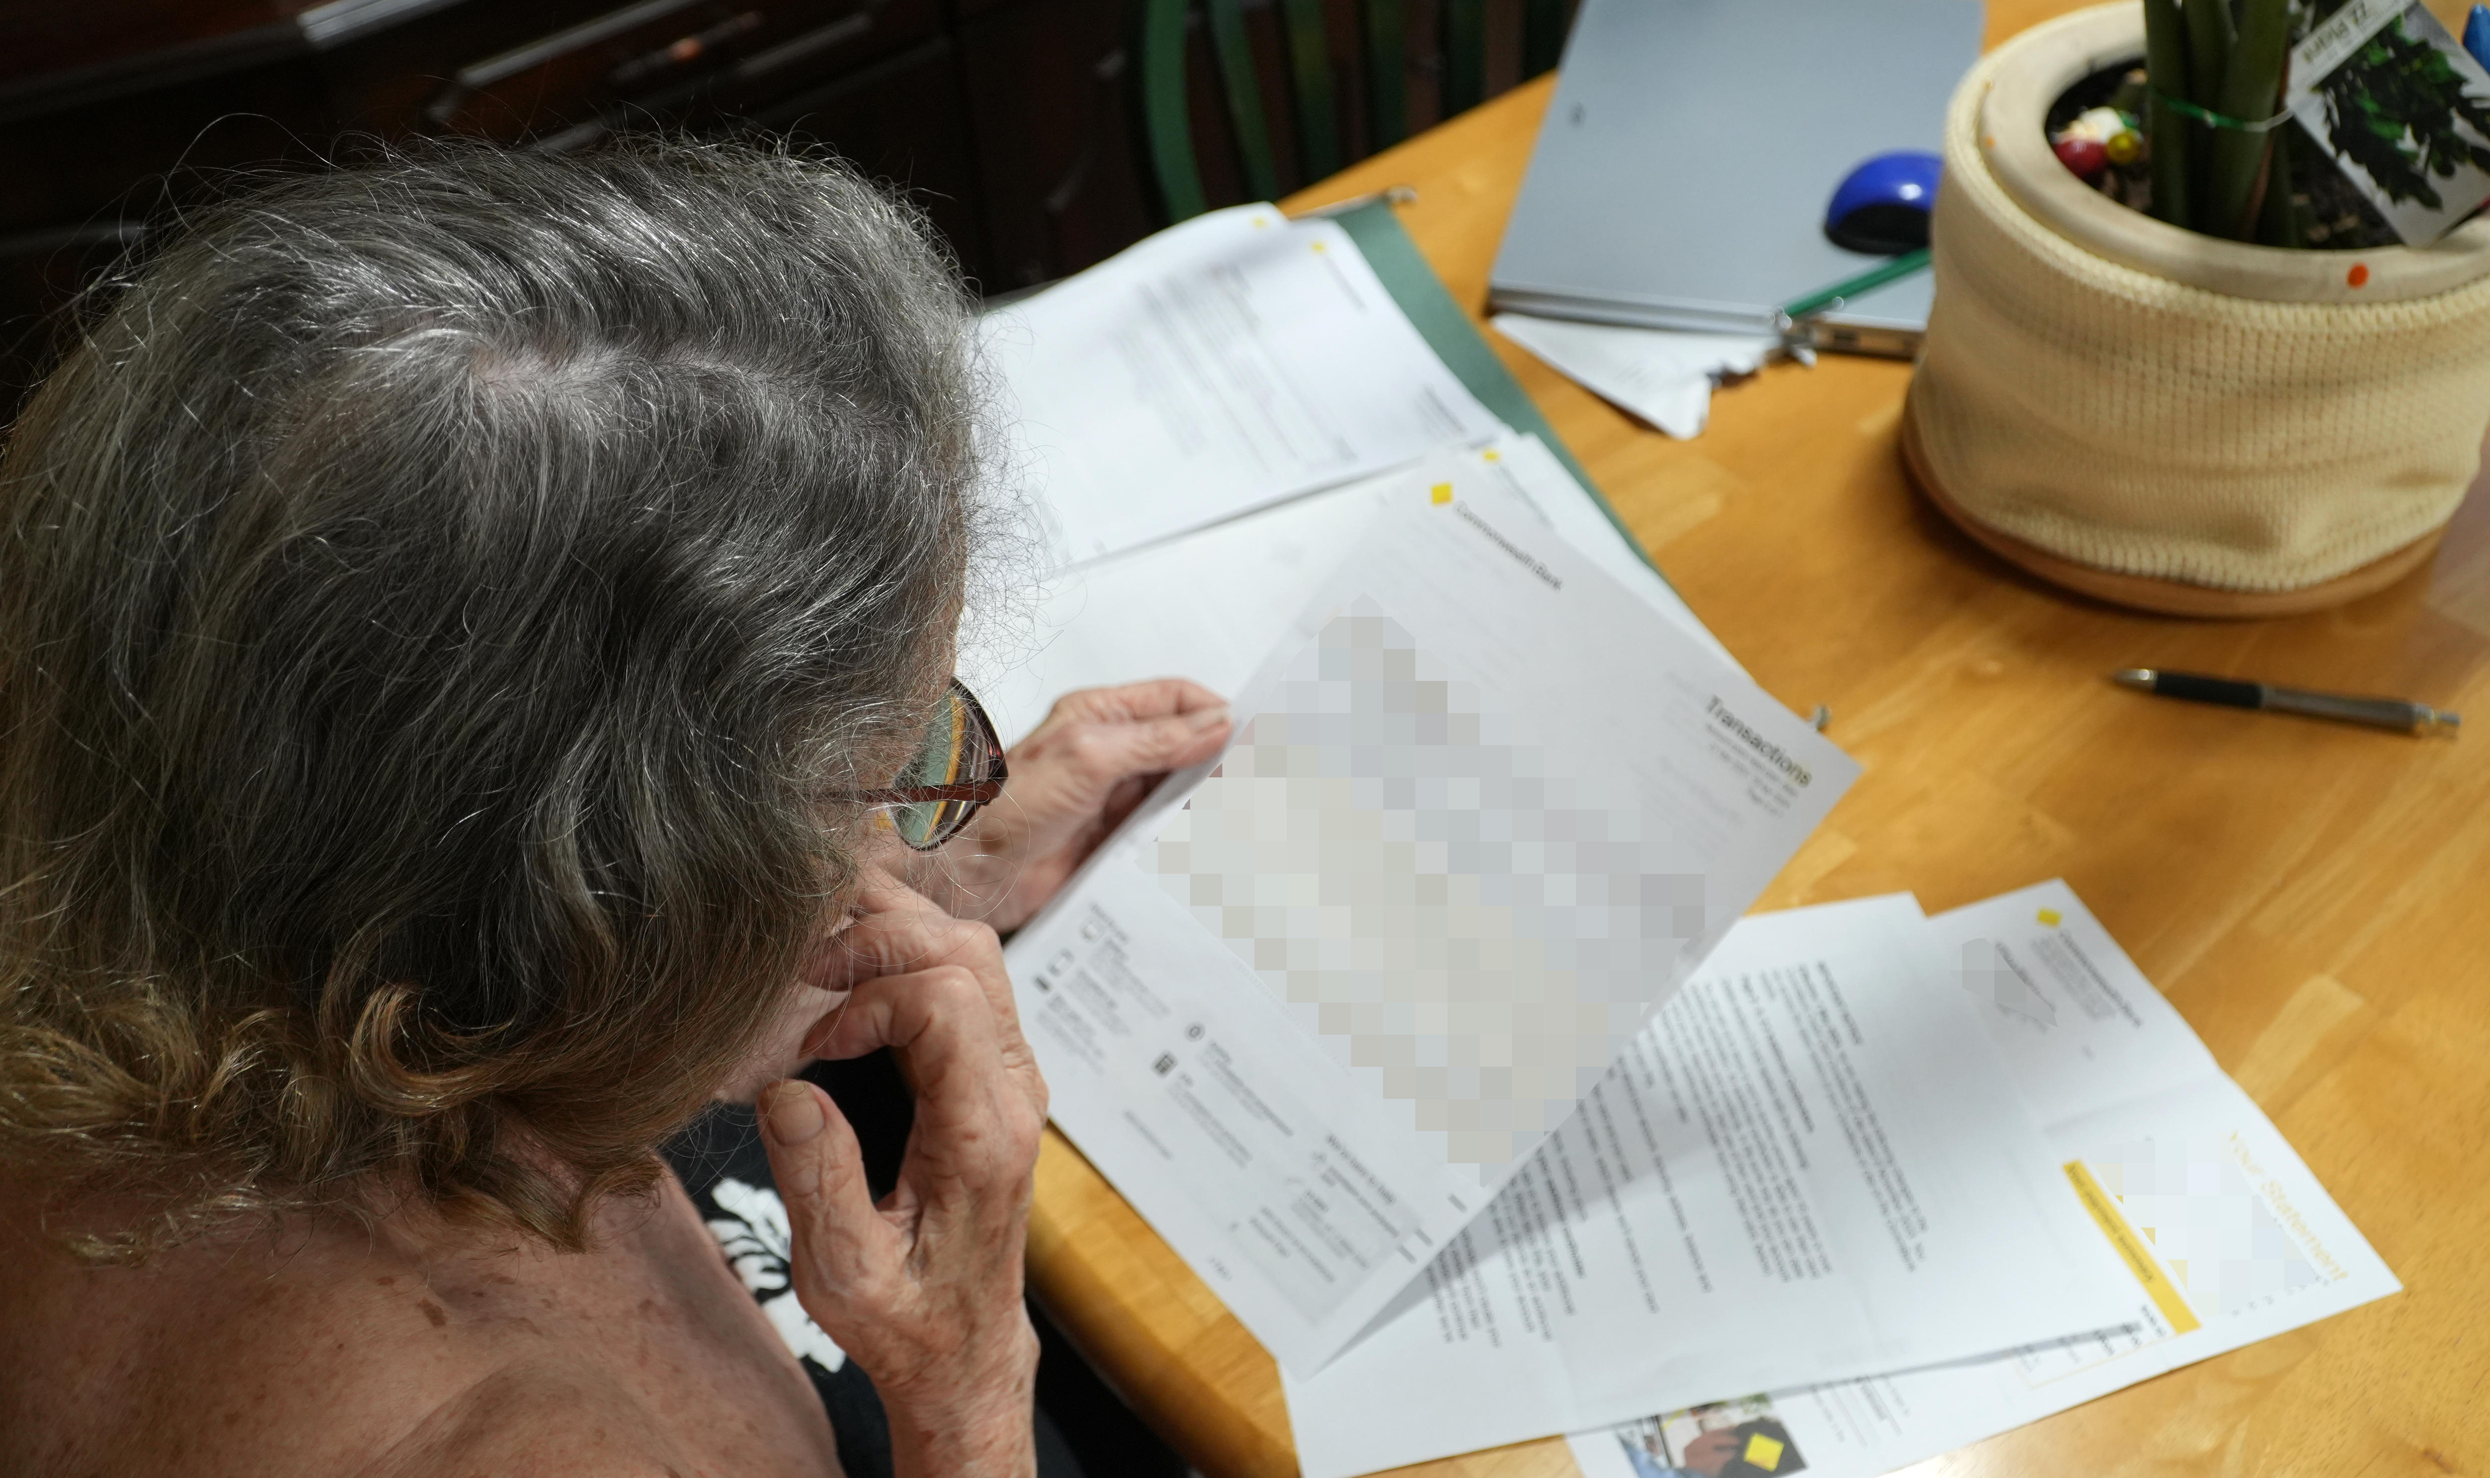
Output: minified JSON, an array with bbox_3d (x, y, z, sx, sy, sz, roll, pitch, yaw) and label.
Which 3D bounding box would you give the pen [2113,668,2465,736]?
[{"bbox_3d":[0.466,-0.018,0.961,0.145,0.012,0.012,9,46,11],"label":"pen"}]

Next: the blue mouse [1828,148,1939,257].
[{"bbox_3d":[0.376,-0.305,1.197,0.100,0.038,0.060,-14,46,-11],"label":"blue mouse"}]

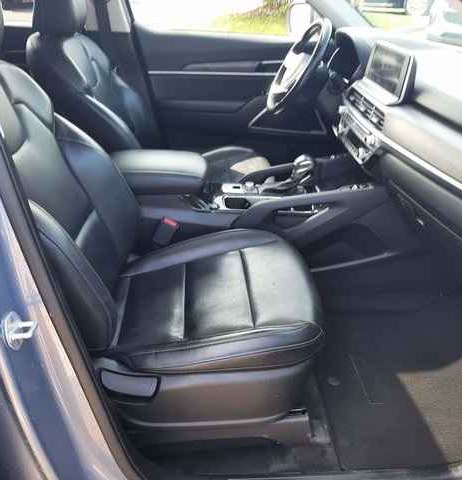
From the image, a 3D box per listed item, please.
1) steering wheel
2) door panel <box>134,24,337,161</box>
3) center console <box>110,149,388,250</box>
[{"bbox_3d":[0.245,-0.627,1.762,0.100,0.375,0.375,27,24,-18],"label":"steering wheel"},{"bbox_3d":[0.075,-0.609,2.179,0.970,0.660,0.130,-1,29,-5],"label":"door panel"},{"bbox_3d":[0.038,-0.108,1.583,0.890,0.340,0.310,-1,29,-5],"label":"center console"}]

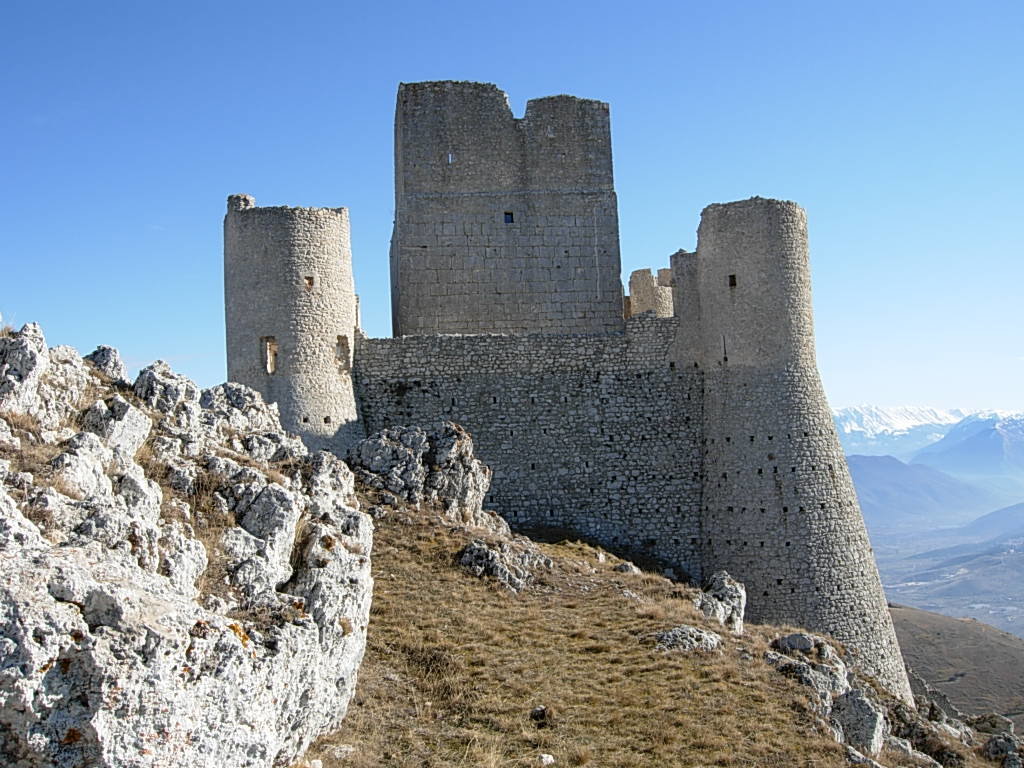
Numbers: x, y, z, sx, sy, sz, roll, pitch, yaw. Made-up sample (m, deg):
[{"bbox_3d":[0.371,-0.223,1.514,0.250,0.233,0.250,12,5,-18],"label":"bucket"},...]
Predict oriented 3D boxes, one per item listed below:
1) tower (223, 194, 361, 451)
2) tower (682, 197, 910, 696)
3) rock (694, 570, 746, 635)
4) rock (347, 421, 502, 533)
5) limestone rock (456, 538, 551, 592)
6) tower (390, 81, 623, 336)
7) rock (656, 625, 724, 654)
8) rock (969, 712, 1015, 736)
[{"bbox_3d":[-7.795,-1.700,38.500,4.900,9.900,4.900,-2,-4,-7],"label":"tower"},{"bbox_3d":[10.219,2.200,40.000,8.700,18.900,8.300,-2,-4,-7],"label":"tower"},{"bbox_3d":[4.879,5.111,25.000,1.150,1.450,1.050,-2,-4,0],"label":"rock"},{"bbox_3d":[-2.483,2.694,31.500,4.400,3.100,3.000,-2,-4,0],"label":"rock"},{"bbox_3d":[-0.181,3.984,23.500,2.000,1.050,1.500,-2,-4,0],"label":"limestone rock"},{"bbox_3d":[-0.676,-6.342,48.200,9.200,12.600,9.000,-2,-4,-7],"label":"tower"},{"bbox_3d":[3.134,4.533,19.000,1.120,0.450,0.850,-2,-4,0],"label":"rock"},{"bbox_3d":[15.296,10.864,34.000,1.300,0.700,1.000,-2,-4,0],"label":"rock"}]

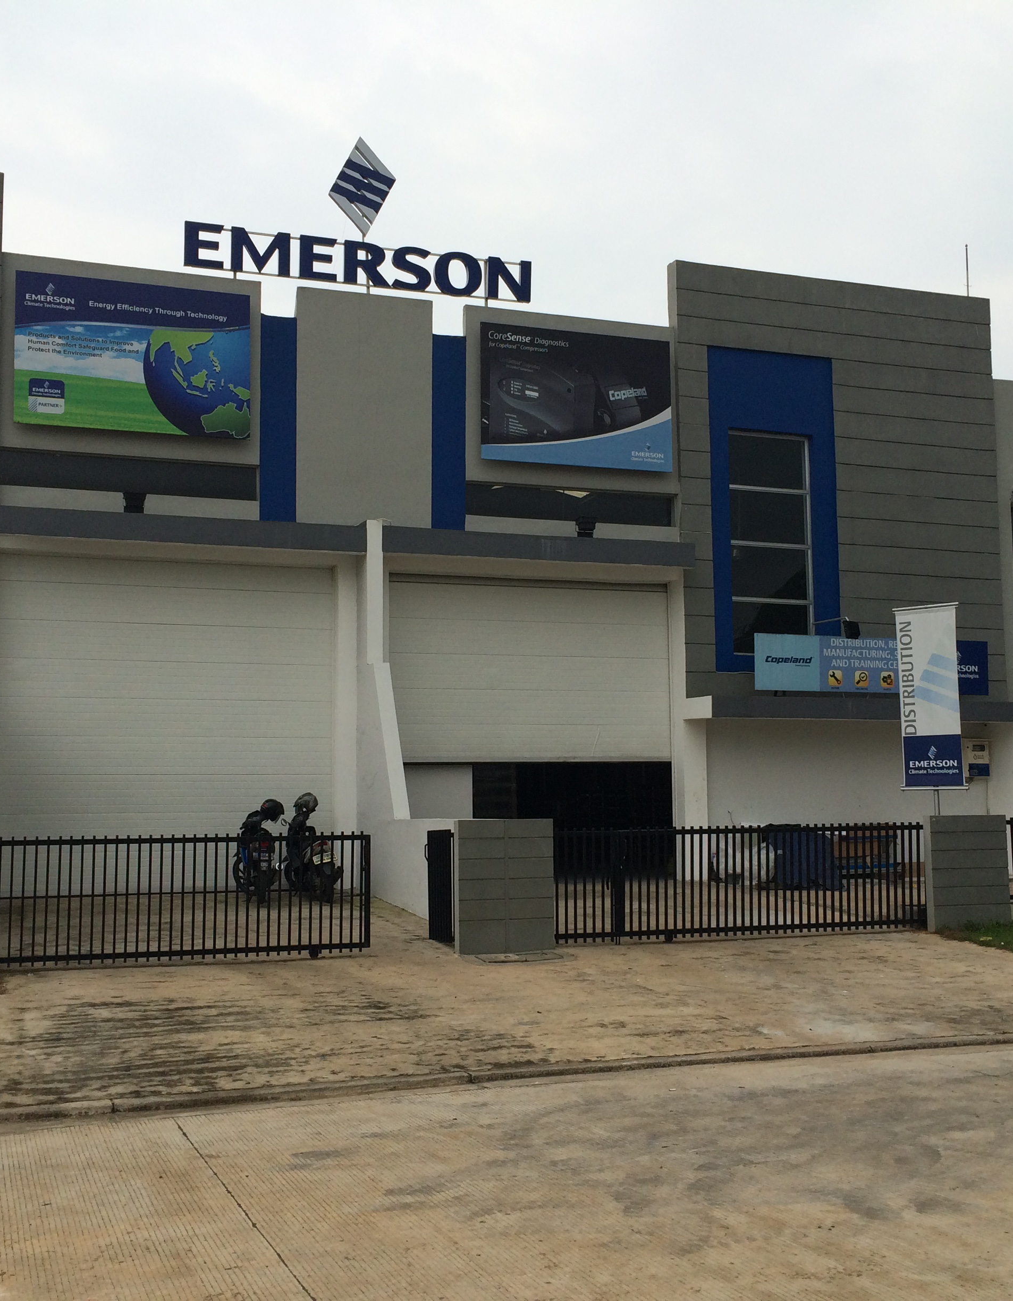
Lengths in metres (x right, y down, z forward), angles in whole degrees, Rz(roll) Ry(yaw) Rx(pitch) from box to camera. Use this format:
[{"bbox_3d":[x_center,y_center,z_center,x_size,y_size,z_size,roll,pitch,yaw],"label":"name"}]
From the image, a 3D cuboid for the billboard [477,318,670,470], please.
[{"bbox_3d":[1.113,-3.962,22.959,3.242,2.153,0.120,2,-6,-20],"label":"billboard"}]

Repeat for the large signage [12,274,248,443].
[{"bbox_3d":[-4.929,-3.874,19.307,3.035,1.995,0.150,2,-6,-19],"label":"large signage"}]

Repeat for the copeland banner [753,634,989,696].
[{"bbox_3d":[5.511,0.231,21.809,4.056,0.828,0.100,2,-6,-19],"label":"copeland banner"}]

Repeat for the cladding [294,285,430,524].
[{"bbox_3d":[-2.153,-3.570,21.916,2.087,3.627,0.200,2,-6,-20],"label":"cladding"}]

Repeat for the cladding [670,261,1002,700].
[{"bbox_3d":[5.276,-2.529,22.930,5.715,6.683,0.350,2,-6,-19],"label":"cladding"}]

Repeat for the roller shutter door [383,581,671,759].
[{"bbox_3d":[0.415,0.320,22.583,4.639,2.844,0.100,2,-6,-20],"label":"roller shutter door"}]

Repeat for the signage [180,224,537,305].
[{"bbox_3d":[-2.044,-5.492,20.764,5.023,0.621,0.150,2,-6,-19],"label":"signage"}]

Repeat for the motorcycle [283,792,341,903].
[{"bbox_3d":[-2.637,2.692,19.630,0.640,1.330,1.820,3,-7,-31],"label":"motorcycle"}]

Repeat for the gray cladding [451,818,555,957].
[{"bbox_3d":[-0.014,2.306,14.272,0.989,1.285,0.160,2,-6,-19],"label":"gray cladding"}]

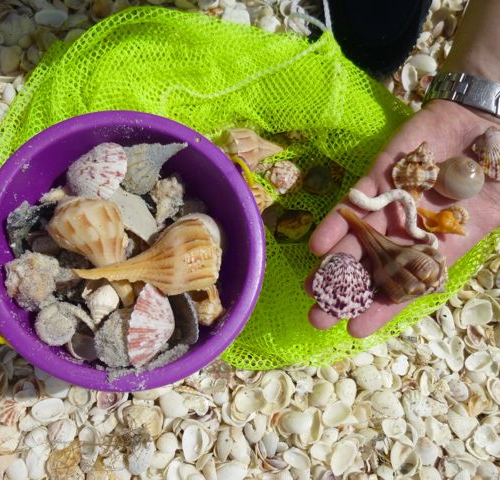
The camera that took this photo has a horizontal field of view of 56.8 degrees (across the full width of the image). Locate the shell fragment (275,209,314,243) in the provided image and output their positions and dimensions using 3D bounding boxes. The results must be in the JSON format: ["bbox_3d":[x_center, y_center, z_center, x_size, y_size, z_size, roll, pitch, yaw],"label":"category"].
[{"bbox_3d":[0.042,-0.013,0.430,0.036,0.020,0.030,-17,80,-6],"label":"shell fragment"}]

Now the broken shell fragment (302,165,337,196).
[{"bbox_3d":[0.064,-0.055,0.430,0.031,0.018,0.029,-6,79,-4],"label":"broken shell fragment"}]

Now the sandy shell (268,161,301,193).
[{"bbox_3d":[0.032,-0.058,0.425,0.032,0.022,0.032,-11,79,-5],"label":"sandy shell"}]

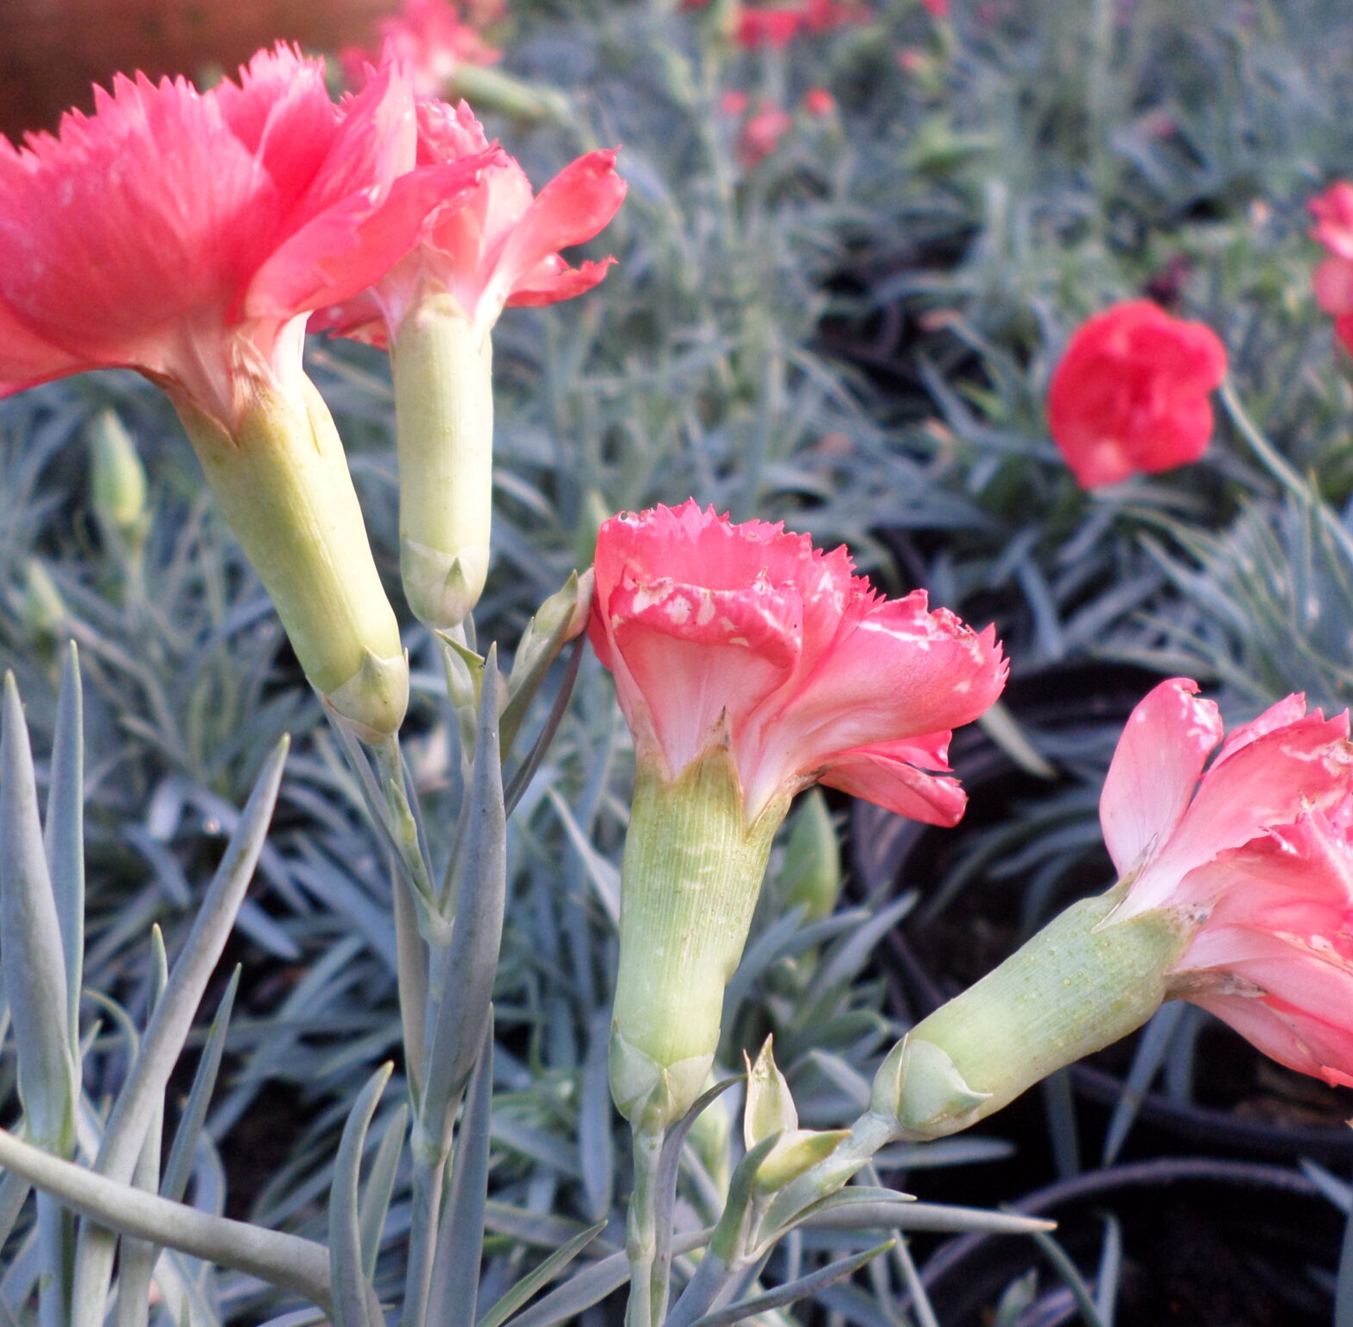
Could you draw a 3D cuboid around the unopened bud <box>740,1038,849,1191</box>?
[{"bbox_3d":[0.012,0.047,0.132,0.011,0.015,0.009,6,9,0],"label":"unopened bud"}]

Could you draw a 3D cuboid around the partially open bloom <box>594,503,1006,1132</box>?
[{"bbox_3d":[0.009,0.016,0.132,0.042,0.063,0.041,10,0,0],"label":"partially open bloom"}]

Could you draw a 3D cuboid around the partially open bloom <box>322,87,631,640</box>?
[{"bbox_3d":[-0.025,-0.036,0.153,0.038,0.062,0.037,2,3,0],"label":"partially open bloom"}]

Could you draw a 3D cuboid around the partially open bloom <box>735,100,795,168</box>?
[{"bbox_3d":[0.045,-0.270,0.650,0.031,0.032,0.031,0,25,0],"label":"partially open bloom"}]

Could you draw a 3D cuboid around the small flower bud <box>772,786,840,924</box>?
[{"bbox_3d":[0.021,0.030,0.200,0.010,0.021,0.010,3,12,0],"label":"small flower bud"}]

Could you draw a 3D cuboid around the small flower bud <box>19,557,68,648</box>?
[{"bbox_3d":[-0.154,-0.015,0.310,0.011,0.022,0.011,-12,18,0],"label":"small flower bud"}]

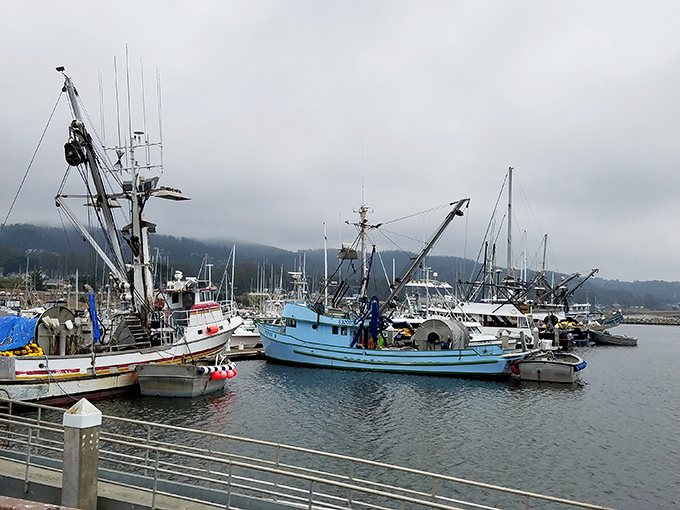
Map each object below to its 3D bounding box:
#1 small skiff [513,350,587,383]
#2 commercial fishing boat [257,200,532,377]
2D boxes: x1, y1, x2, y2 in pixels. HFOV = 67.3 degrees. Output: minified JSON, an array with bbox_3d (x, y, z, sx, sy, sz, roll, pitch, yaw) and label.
[{"bbox_3d":[13.654,6.973,32.277,3.100,1.500,5.300,-3,-7,29],"label":"small skiff"},{"bbox_3d":[2.949,2.274,38.767,19.900,12.000,5.600,-1,-7,17],"label":"commercial fishing boat"}]

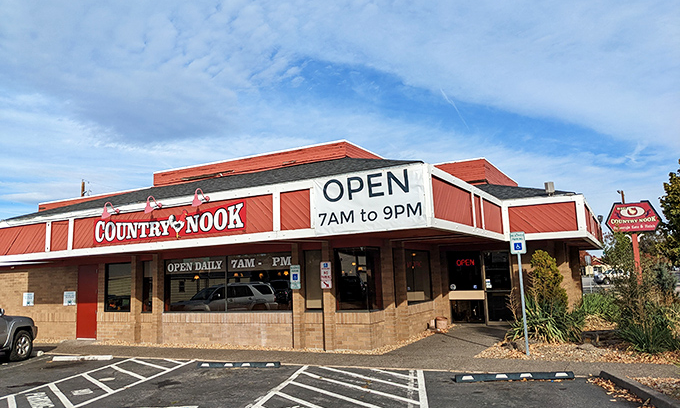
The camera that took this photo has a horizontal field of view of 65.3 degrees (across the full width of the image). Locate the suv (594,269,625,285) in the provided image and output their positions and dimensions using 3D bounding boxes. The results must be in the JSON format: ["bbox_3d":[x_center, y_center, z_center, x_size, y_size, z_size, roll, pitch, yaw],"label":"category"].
[{"bbox_3d":[28.784,7.548,54.500,4.500,1.720,1.840,-1,-8,-12],"label":"suv"}]

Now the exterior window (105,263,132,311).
[{"bbox_3d":[-6.697,2.545,16.169,1.366,1.484,0.100,-6,-9,28],"label":"exterior window"}]

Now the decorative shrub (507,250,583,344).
[{"bbox_3d":[4.972,2.199,12.954,1.650,2.120,1.550,-6,-9,28],"label":"decorative shrub"}]

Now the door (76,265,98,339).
[{"bbox_3d":[-8.008,3.110,16.816,0.980,2.341,0.100,-6,-9,28],"label":"door"}]

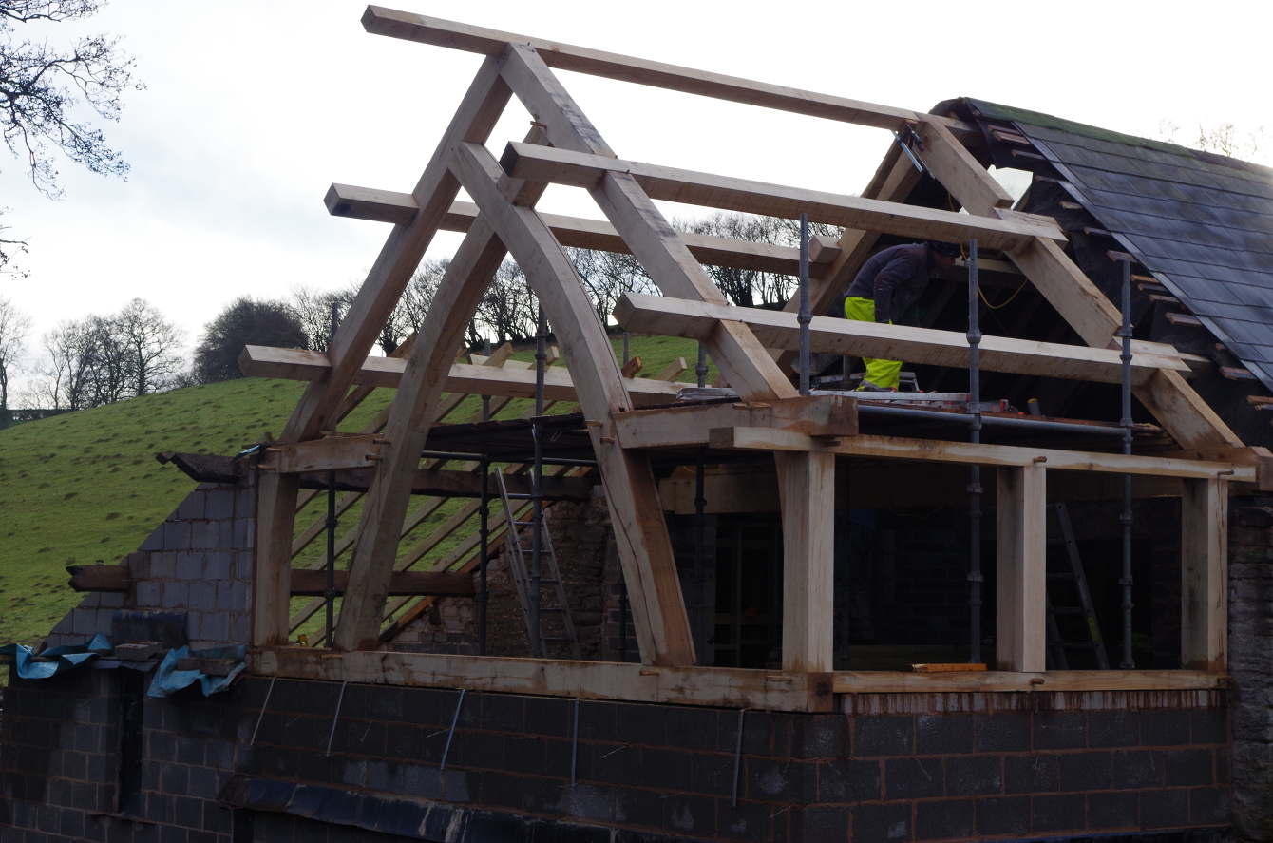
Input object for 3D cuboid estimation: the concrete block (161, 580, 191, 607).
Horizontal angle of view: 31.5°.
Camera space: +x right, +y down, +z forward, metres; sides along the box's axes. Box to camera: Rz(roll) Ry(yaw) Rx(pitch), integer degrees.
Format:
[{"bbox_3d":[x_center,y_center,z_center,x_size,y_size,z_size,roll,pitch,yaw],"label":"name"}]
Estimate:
[{"bbox_3d":[-3.496,1.329,17.346,0.100,0.215,0.440,5,-6,-38],"label":"concrete block"}]

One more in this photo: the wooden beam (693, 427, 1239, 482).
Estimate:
[{"bbox_3d":[2.054,0.209,12.454,4.156,0.105,0.195,4,-6,-38],"label":"wooden beam"}]

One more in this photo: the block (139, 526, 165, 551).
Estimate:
[{"bbox_3d":[-3.744,0.913,17.649,0.100,0.210,0.430,5,-6,-37],"label":"block"}]

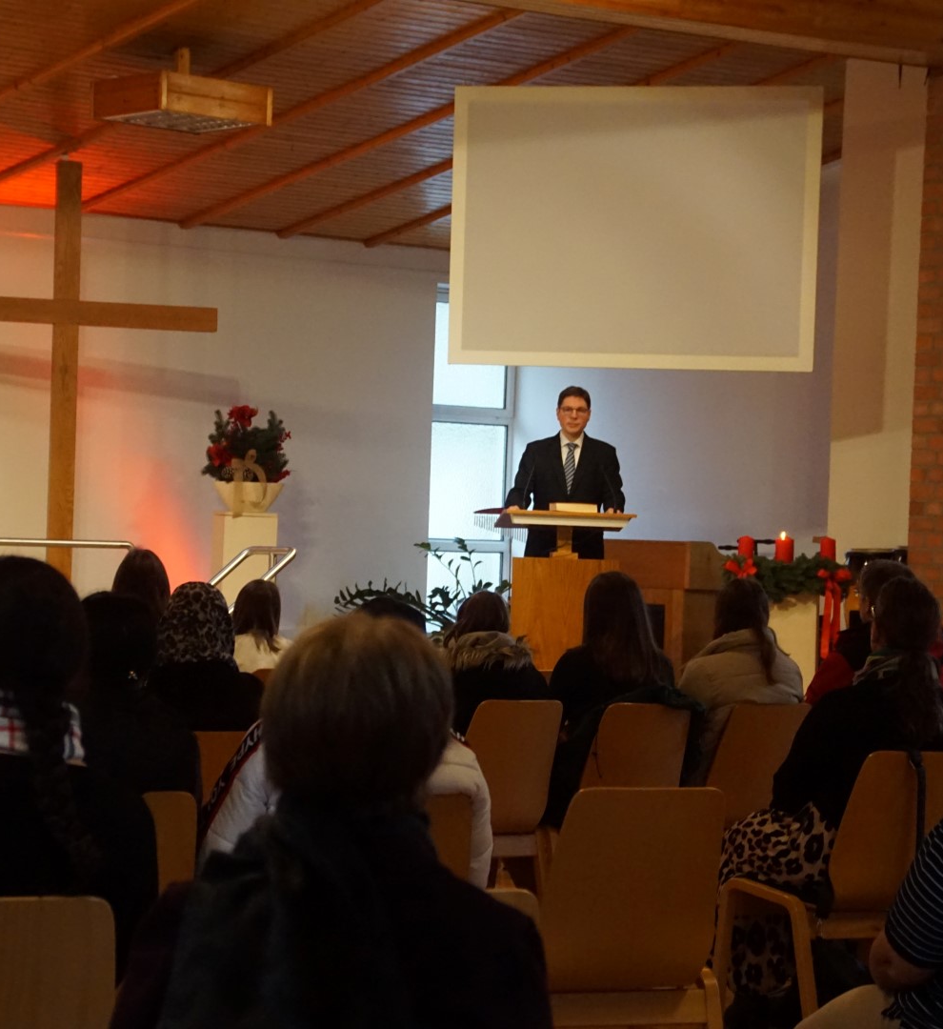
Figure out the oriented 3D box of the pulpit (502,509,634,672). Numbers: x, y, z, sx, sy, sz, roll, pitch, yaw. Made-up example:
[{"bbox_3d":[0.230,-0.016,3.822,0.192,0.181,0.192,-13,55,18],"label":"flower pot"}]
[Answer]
[{"bbox_3d":[0.451,0.521,16.997,0.620,1.100,0.480,2,0,-8],"label":"pulpit"}]

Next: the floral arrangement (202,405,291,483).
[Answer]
[{"bbox_3d":[-1.407,-0.442,22.000,0.530,0.480,0.480,2,0,-12],"label":"floral arrangement"}]

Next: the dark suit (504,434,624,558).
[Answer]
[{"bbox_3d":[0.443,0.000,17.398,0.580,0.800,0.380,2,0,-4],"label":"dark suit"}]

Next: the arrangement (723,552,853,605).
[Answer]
[{"bbox_3d":[1.477,0.298,16.400,0.570,0.250,0.520,2,0,-10],"label":"arrangement"}]

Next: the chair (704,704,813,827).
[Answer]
[{"bbox_3d":[0.759,1.012,11.097,0.490,0.855,0.520,2,0,-40],"label":"chair"}]

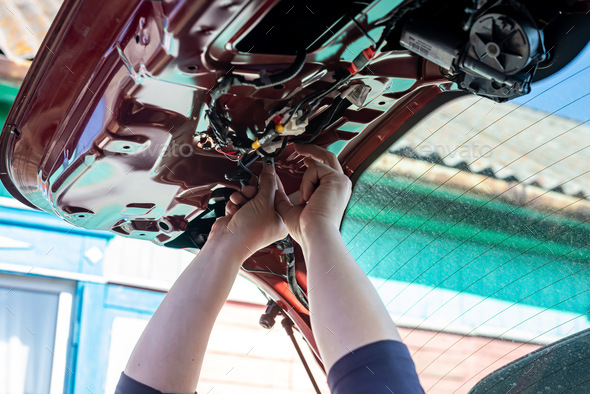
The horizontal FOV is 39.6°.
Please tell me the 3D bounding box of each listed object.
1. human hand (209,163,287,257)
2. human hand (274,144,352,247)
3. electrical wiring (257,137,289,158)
[{"bbox_3d":[-0.063,0.018,1.130,0.085,0.115,0.085,12,-17,17],"label":"human hand"},{"bbox_3d":[0.024,0.000,1.120,0.088,0.122,0.090,6,-18,-17],"label":"human hand"},{"bbox_3d":[-0.031,-0.069,1.150,0.043,0.027,0.020,0,-17,0],"label":"electrical wiring"}]

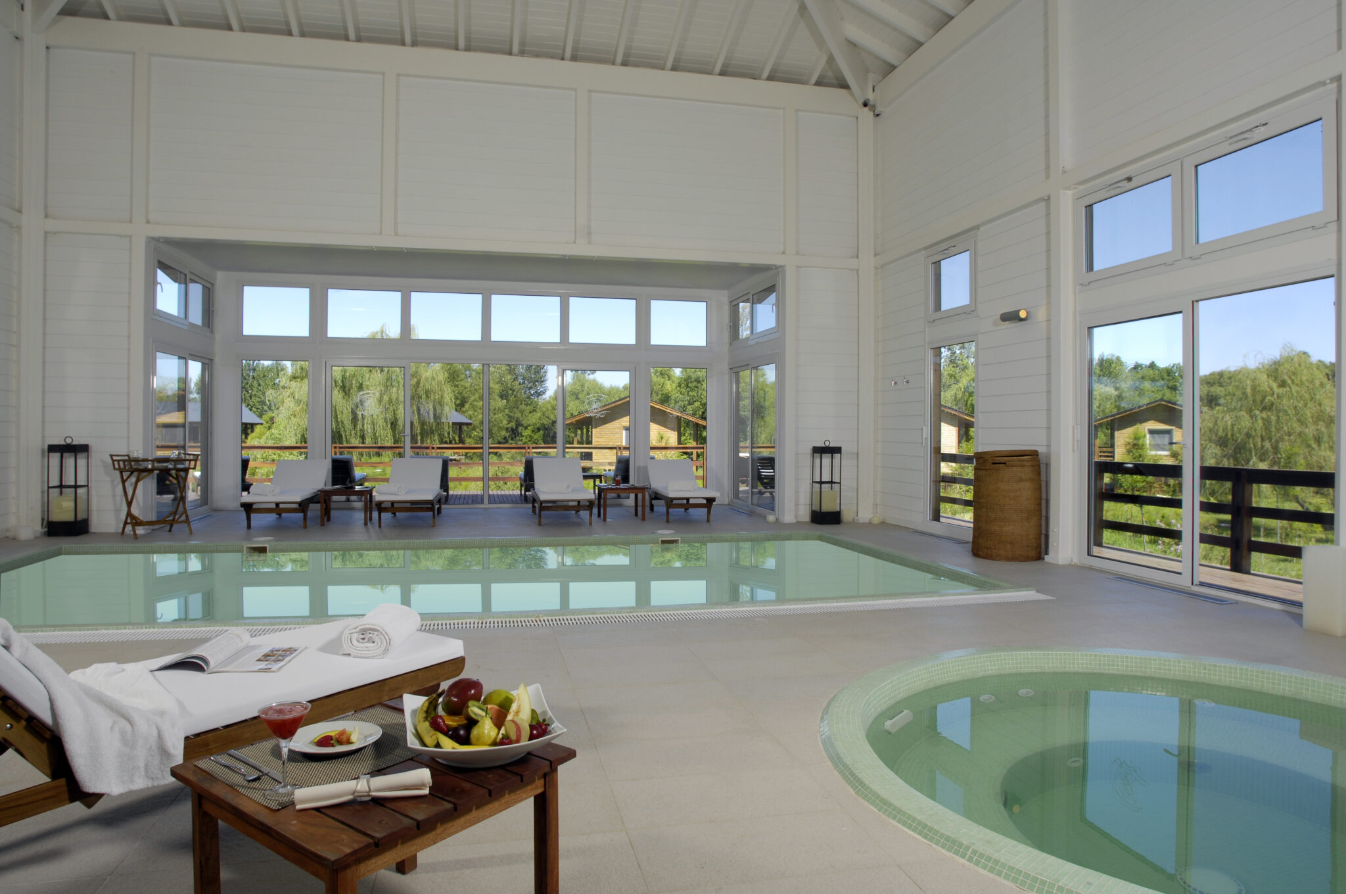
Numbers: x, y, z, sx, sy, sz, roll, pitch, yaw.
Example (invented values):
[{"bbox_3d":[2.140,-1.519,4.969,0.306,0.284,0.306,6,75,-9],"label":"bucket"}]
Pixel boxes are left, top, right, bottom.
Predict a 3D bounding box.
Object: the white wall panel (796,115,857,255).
[{"bbox_3d":[2.064,-3.499,10.510,0.873,1.895,0.050,0,1,-11],"label":"white wall panel"}]

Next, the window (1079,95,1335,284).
[{"bbox_3d":[3.970,-1.862,6.083,0.080,0.803,2.343,0,1,-11],"label":"window"}]

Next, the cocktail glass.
[{"bbox_3d":[-0.725,0.566,1.462,0.088,0.157,0.088,0,1,-12],"label":"cocktail glass"}]

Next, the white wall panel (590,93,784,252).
[{"bbox_3d":[0.211,-3.361,9.709,2.448,1.825,0.060,0,1,-11],"label":"white wall panel"}]

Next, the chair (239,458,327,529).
[{"bbox_3d":[-4.914,0.575,10.026,0.670,0.810,1.763,0,1,-14],"label":"chair"}]

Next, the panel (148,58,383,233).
[{"bbox_3d":[-4.530,-3.368,8.805,2.429,1.835,0.060,0,1,-11],"label":"panel"}]

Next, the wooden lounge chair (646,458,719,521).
[{"bbox_3d":[0.115,0.590,10.943,0.650,0.810,1.760,0,1,-11],"label":"wooden lounge chair"}]

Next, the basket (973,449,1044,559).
[{"bbox_3d":[3.006,0.517,7.053,0.575,0.939,0.575,1,1,35],"label":"basket"}]

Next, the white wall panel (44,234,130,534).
[{"bbox_3d":[-6.628,-0.710,8.897,0.860,3.368,0.050,0,1,-11],"label":"white wall panel"}]

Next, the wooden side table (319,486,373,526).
[{"bbox_3d":[-4.161,0.753,10.036,0.560,0.460,0.570,0,1,-11],"label":"wooden side table"}]

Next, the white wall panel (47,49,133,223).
[{"bbox_3d":[-6.290,-3.358,8.469,0.835,1.817,0.060,0,1,-11],"label":"white wall panel"}]

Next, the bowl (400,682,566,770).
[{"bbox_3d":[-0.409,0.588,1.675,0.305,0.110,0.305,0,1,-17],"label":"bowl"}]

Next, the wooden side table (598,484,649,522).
[{"bbox_3d":[-0.695,0.763,10.770,0.570,0.460,0.590,0,1,-11],"label":"wooden side table"}]

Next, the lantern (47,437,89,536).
[{"bbox_3d":[-6.495,0.421,8.432,0.270,1.060,0.270,0,1,-12],"label":"lantern"}]

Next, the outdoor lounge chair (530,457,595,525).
[{"bbox_3d":[-1.512,0.585,10.653,0.670,0.810,1.794,0,1,-12],"label":"outdoor lounge chair"}]

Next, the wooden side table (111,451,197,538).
[{"bbox_3d":[-5.583,0.512,8.468,0.445,0.880,0.700,1,1,33],"label":"wooden side table"}]

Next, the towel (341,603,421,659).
[{"bbox_3d":[-0.944,0.591,2.567,0.145,0.112,0.330,0,1,-2],"label":"towel"}]

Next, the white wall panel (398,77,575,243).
[{"bbox_3d":[-2.279,-3.523,9.689,2.152,1.938,0.050,0,1,-11],"label":"white wall panel"}]

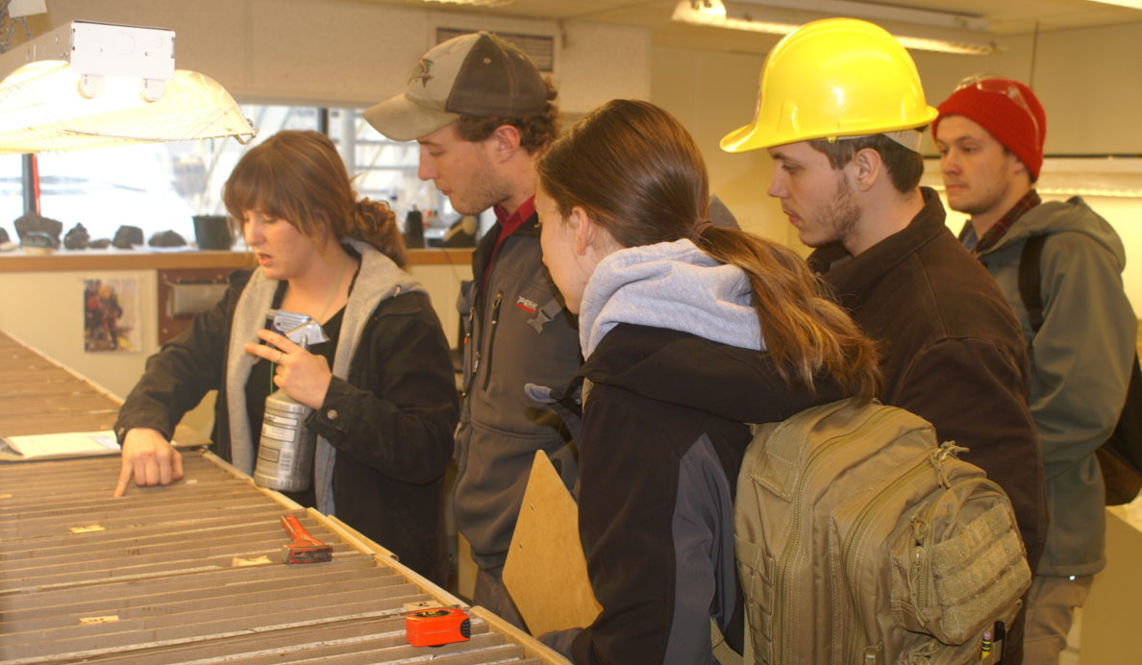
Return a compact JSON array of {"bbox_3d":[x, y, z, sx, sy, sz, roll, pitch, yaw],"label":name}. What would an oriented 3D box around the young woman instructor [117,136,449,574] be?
[{"bbox_3d":[-0.490,0.462,2.325,0.560,1.620,0.480,5,7,40],"label":"young woman instructor"}]

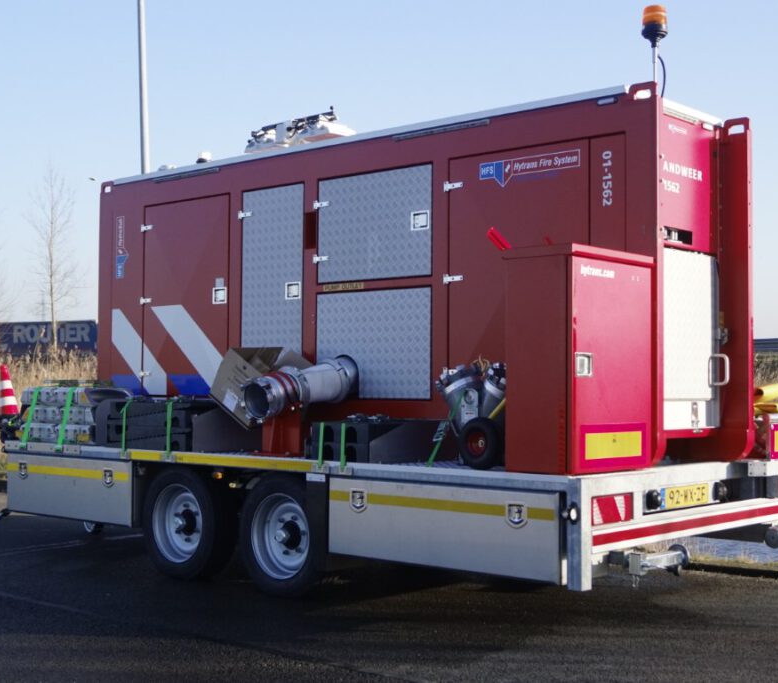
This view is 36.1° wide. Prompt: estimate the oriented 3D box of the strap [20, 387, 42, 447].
[{"bbox_3d":[-2.473,0.522,8.264,0.045,0.410,0.140,-2,-3,41],"label":"strap"}]

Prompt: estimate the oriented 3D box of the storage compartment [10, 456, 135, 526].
[{"bbox_3d":[-1.947,0.972,8.039,1.410,0.420,0.520,-2,-3,41],"label":"storage compartment"}]

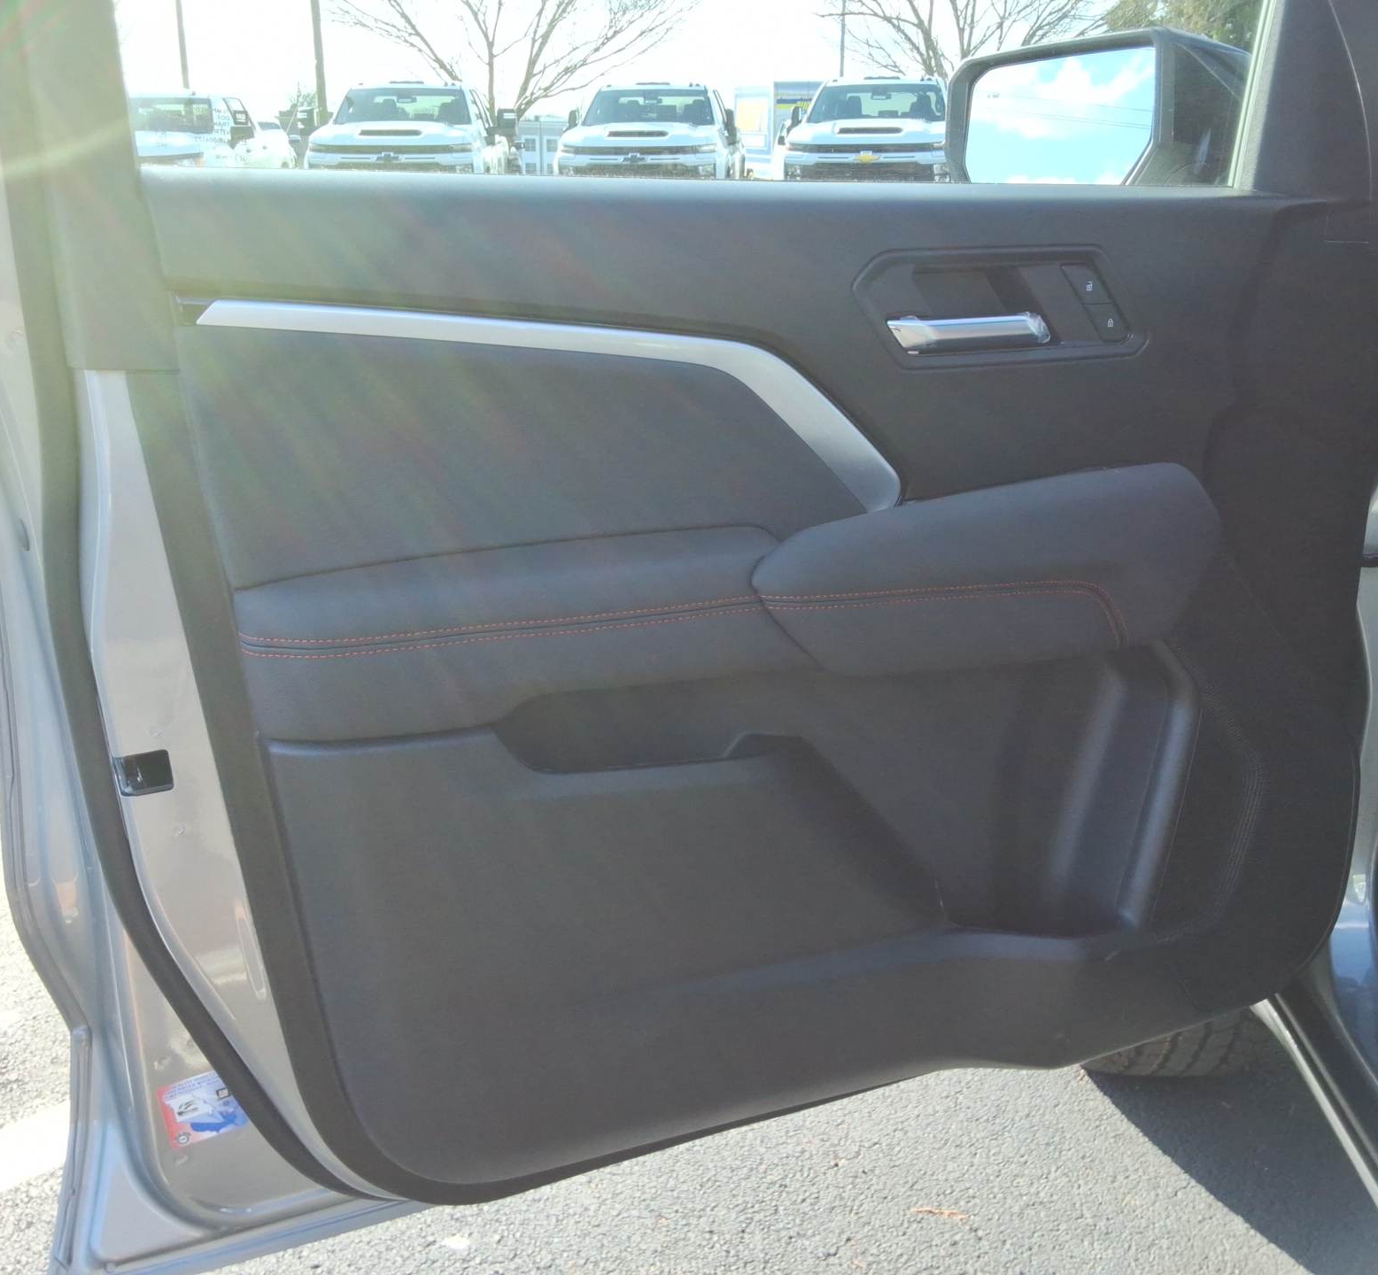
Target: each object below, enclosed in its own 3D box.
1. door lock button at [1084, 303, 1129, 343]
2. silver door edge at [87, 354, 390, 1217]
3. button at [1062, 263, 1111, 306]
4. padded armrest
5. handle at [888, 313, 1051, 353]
[{"bbox_3d":[0.289,-0.220,0.961,0.038,0.026,0.010,-8,21,-21],"label":"door lock button"},{"bbox_3d":[-0.296,0.129,0.901,0.137,0.606,0.070,-8,21,-21],"label":"silver door edge"},{"bbox_3d":[0.270,-0.243,0.945,0.040,0.028,0.010,-8,21,-21],"label":"button"},{"bbox_3d":[0.207,-0.039,0.939,0.365,0.117,0.095,-8,21,-21],"label":"padded armrest"},{"bbox_3d":[0.188,-0.204,0.919,0.122,0.024,0.025,-8,21,-21],"label":"handle"}]

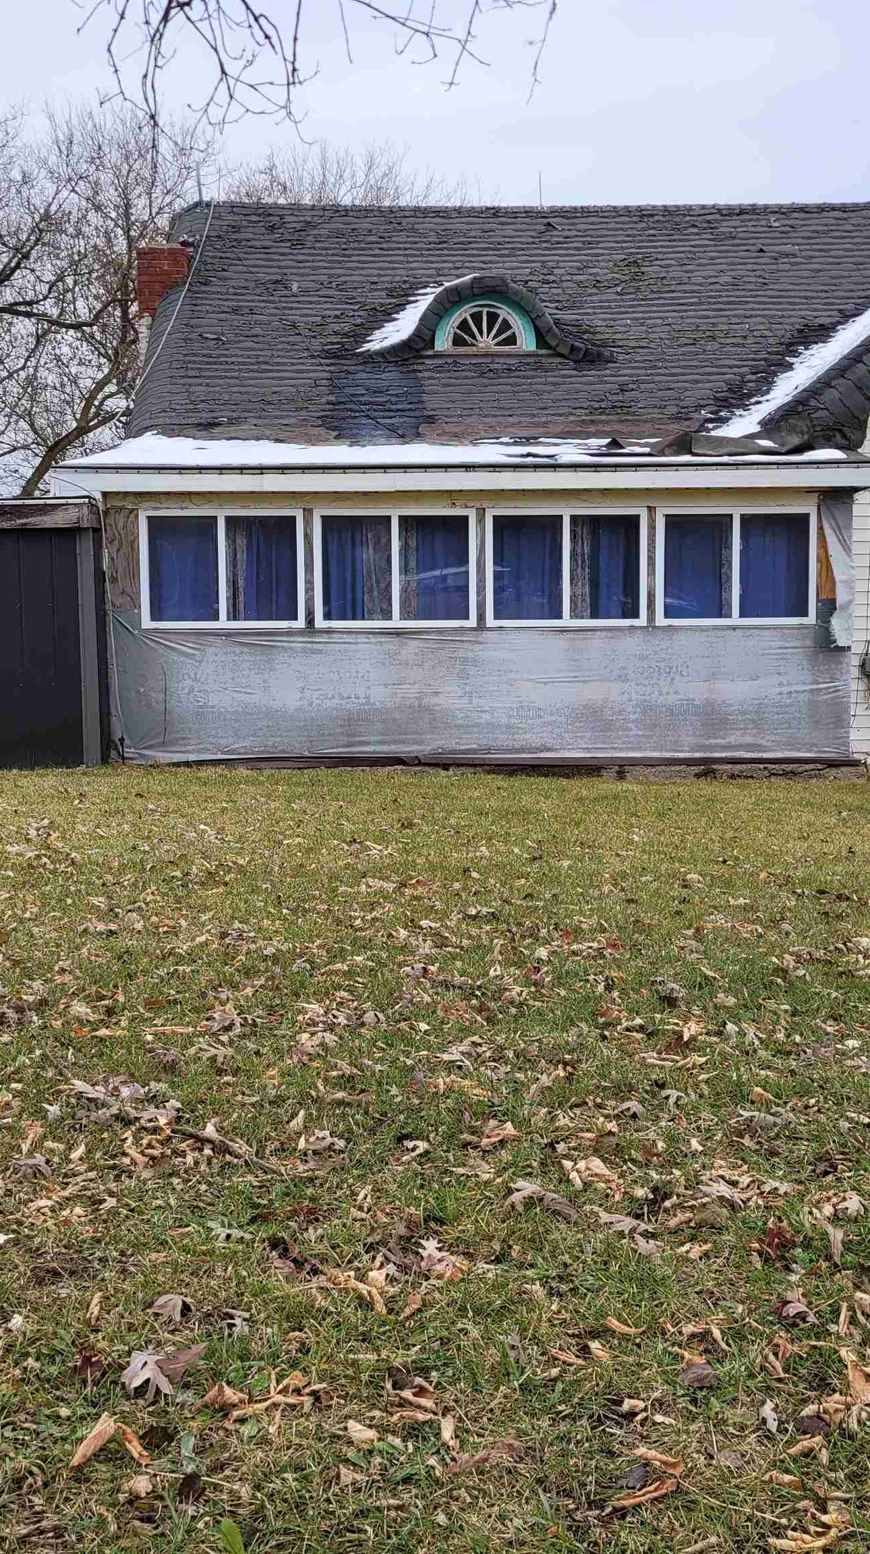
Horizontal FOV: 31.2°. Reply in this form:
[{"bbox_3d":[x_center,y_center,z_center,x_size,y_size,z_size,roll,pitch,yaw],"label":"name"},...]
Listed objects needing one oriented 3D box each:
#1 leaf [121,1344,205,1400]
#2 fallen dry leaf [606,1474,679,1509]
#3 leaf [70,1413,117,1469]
[{"bbox_3d":[-0.432,0.947,2.479,0.118,0.045,0.088,1,6,8],"label":"leaf"},{"bbox_3d":[0.286,0.984,2.144,0.106,0.027,0.035,-3,6,-27],"label":"fallen dry leaf"},{"bbox_3d":[-0.498,0.971,2.276,0.034,0.036,0.100,2,6,25],"label":"leaf"}]

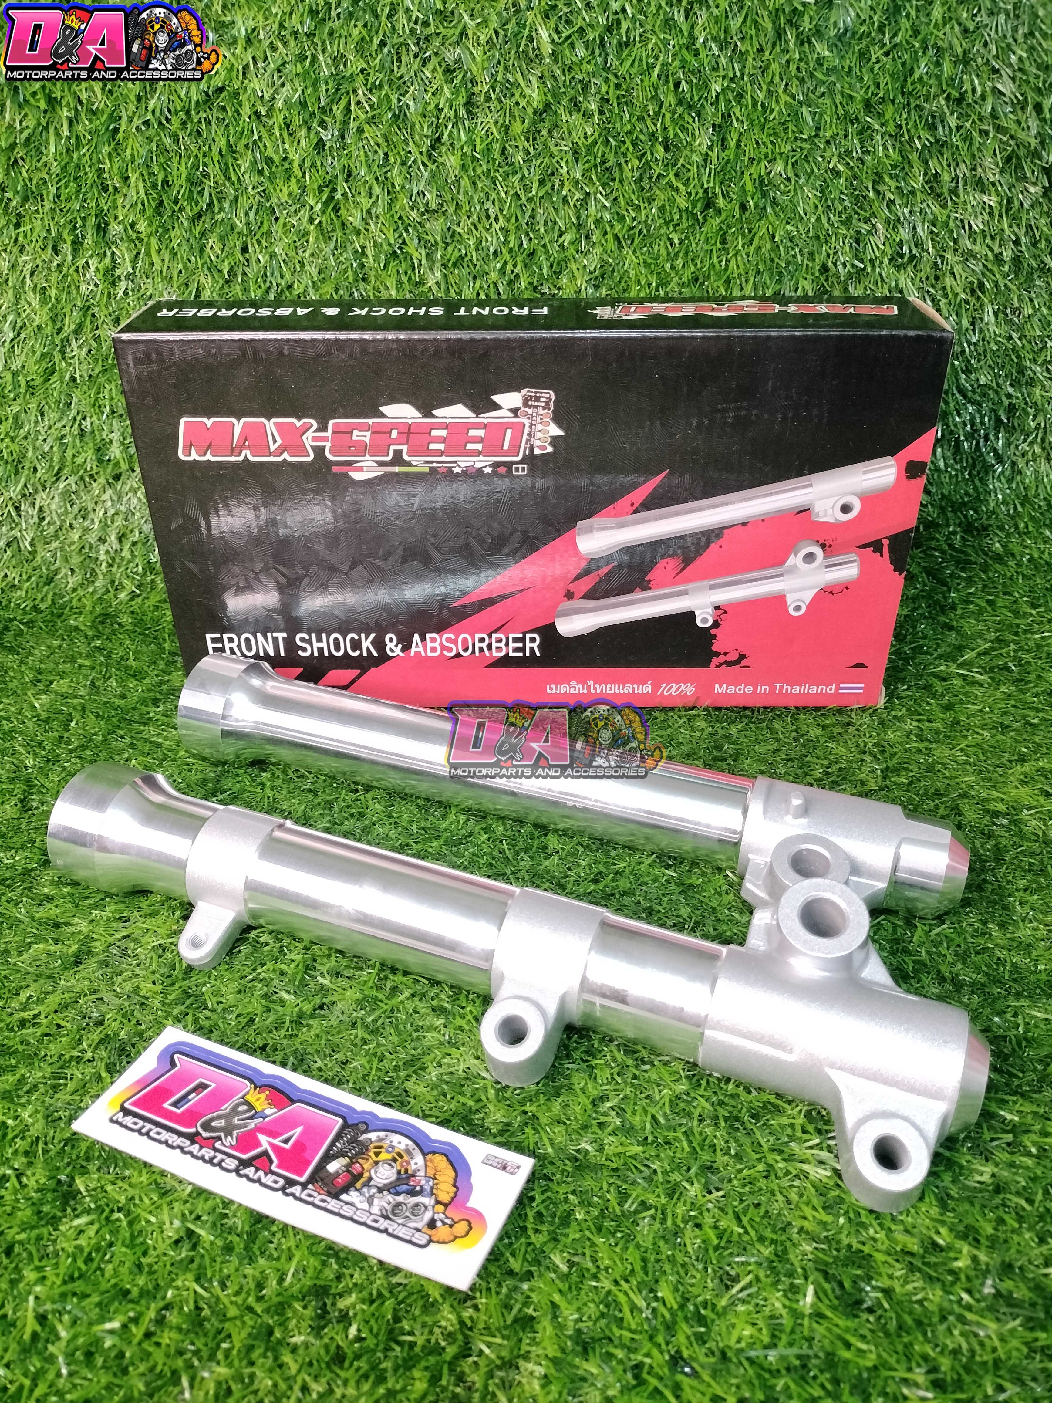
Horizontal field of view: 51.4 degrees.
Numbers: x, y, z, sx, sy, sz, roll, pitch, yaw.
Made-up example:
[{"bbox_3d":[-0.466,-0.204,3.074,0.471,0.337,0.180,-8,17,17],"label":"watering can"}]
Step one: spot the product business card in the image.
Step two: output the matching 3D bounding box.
[{"bbox_3d":[-0.065,0.126,0.313,0.127,0.003,0.042,12,32,20],"label":"product business card"}]

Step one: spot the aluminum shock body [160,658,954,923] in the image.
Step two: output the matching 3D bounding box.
[{"bbox_3d":[0.003,0.035,0.409,0.300,0.044,0.063,12,34,18],"label":"aluminum shock body"}]

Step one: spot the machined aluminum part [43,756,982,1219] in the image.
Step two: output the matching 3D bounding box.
[{"bbox_3d":[-0.015,0.073,0.349,0.301,0.044,0.077,12,52,18],"label":"machined aluminum part"}]

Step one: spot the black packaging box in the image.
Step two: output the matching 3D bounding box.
[{"bbox_3d":[0.003,-0.083,0.476,0.312,0.165,0.059,0,33,1],"label":"black packaging box"}]

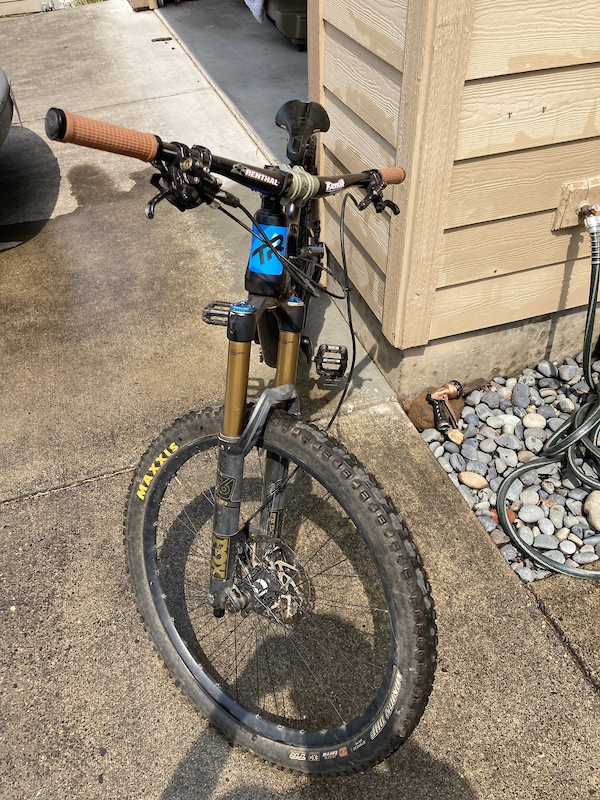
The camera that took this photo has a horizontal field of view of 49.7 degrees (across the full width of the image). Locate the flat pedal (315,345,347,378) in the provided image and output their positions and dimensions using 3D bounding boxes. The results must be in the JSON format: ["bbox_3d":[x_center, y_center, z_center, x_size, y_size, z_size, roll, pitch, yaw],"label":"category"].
[{"bbox_3d":[0.101,-0.122,2.030,0.102,0.022,0.102,6,62,2],"label":"flat pedal"}]

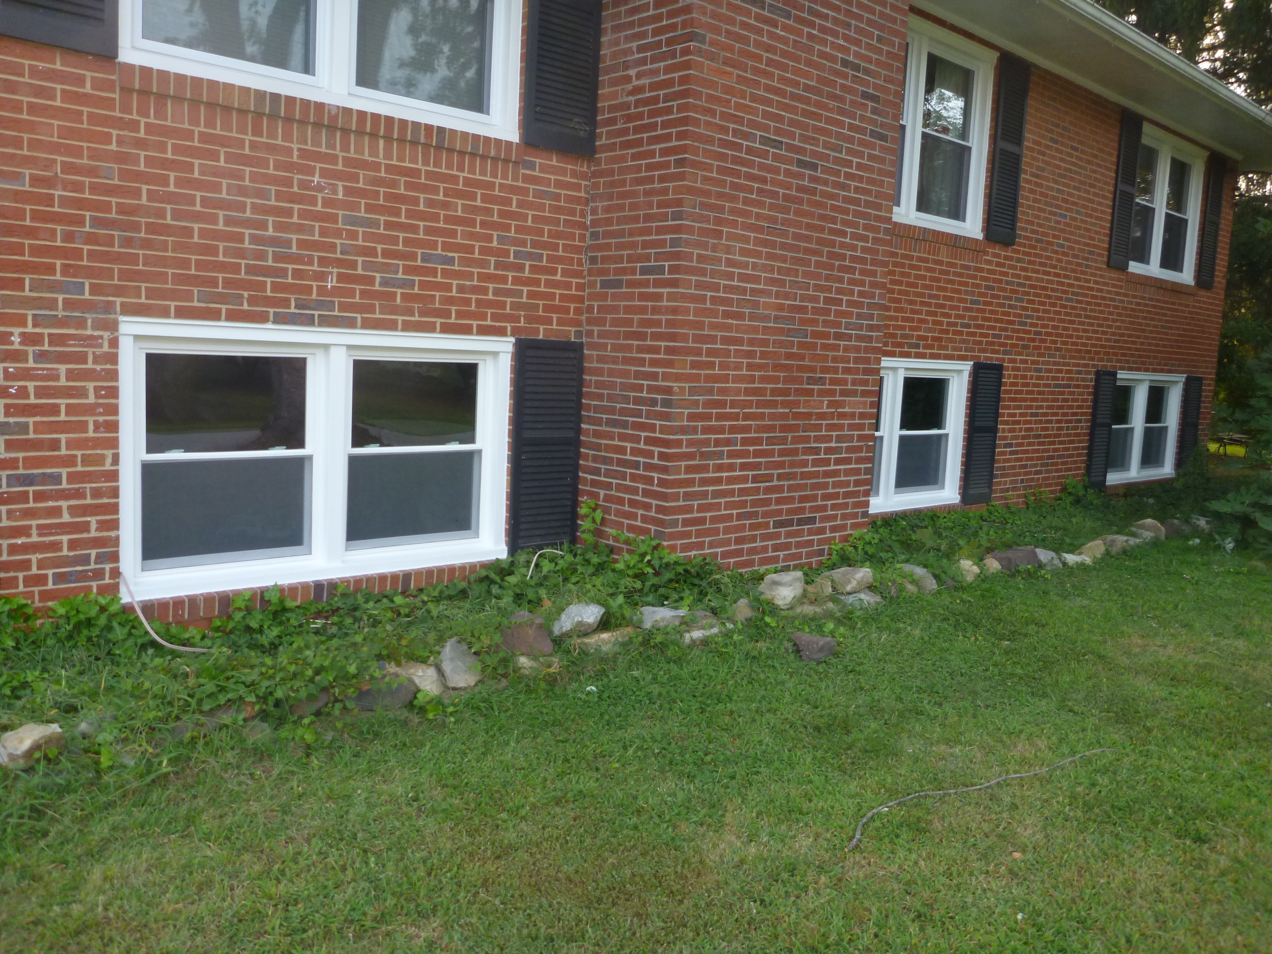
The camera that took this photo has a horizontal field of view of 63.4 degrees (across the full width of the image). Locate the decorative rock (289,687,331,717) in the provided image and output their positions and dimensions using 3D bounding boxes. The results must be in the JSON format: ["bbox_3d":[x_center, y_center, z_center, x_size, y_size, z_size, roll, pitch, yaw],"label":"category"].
[{"bbox_3d":[-1.216,0.839,3.839,0.170,0.110,0.140,-4,9,-42],"label":"decorative rock"}]

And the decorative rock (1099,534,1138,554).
[{"bbox_3d":[3.851,0.538,8.212,0.330,0.140,0.240,-4,9,-42],"label":"decorative rock"}]

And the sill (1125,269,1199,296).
[{"bbox_3d":[5.557,-2.052,10.944,1.909,0.106,0.110,-4,9,-42],"label":"sill"}]

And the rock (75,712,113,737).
[{"bbox_3d":[-1.768,0.808,3.353,0.140,0.085,0.110,-4,9,-42],"label":"rock"}]

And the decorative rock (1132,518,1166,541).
[{"bbox_3d":[4.384,0.449,8.805,0.273,0.168,0.205,-4,9,-42],"label":"decorative rock"}]

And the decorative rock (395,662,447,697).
[{"bbox_3d":[-0.864,0.808,4.115,0.200,0.120,0.170,-4,9,-42],"label":"decorative rock"}]

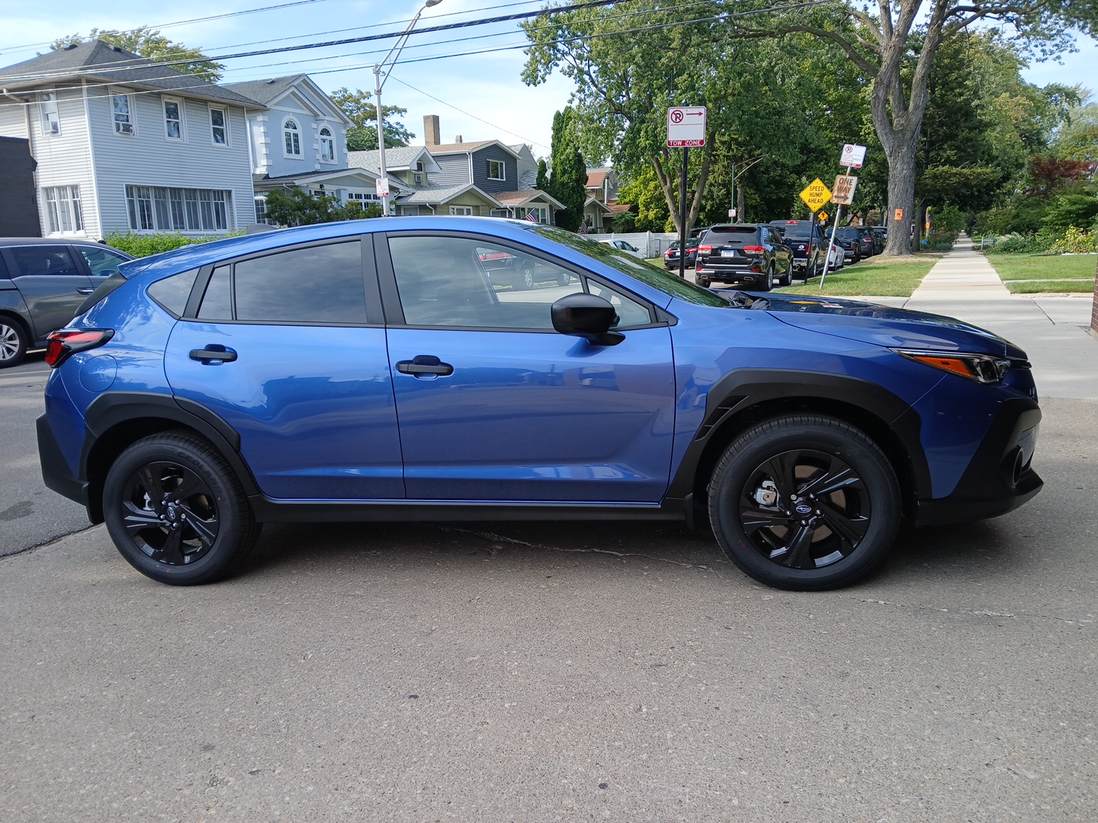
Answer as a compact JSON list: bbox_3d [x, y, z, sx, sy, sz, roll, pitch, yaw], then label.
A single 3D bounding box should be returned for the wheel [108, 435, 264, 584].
[{"bbox_3d":[-1.641,0.425,3.701,0.695,0.695,0.230,-2,11,11],"label":"wheel"}]

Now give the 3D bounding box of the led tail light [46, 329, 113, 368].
[{"bbox_3d":[-2.104,-0.293,3.763,0.510,0.165,0.360,-2,11,11],"label":"led tail light"}]

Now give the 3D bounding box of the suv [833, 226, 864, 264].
[{"bbox_3d":[15.359,-8.734,42.874,1.950,1.800,5.200,5,14,26],"label":"suv"}]

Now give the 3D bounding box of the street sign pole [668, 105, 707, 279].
[{"bbox_3d":[1.632,-2.198,9.964,0.457,2.864,0.070,1,12,9],"label":"street sign pole"}]

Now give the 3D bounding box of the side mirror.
[{"bbox_3d":[0.151,-0.346,3.054,0.250,0.200,0.220,-2,11,11],"label":"side mirror"}]

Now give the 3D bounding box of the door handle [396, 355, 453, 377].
[{"bbox_3d":[-0.491,-0.181,3.276,0.235,0.088,0.055,-2,11,11],"label":"door handle"}]

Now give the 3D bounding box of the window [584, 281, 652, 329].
[{"bbox_3d":[0.278,-0.417,3.166,0.250,0.200,0.040,-2,-9,11],"label":"window"}]

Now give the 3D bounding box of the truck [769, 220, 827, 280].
[{"bbox_3d":[9.019,-6.014,30.141,2.000,1.930,5.750,5,14,26],"label":"truck"}]

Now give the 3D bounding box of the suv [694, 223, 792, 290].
[{"bbox_3d":[5.533,-4.401,23.215,1.945,1.770,4.820,5,14,25],"label":"suv"}]

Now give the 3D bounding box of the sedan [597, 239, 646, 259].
[{"bbox_3d":[2.144,-5.864,31.752,1.820,1.460,4.650,5,14,26],"label":"sedan"}]

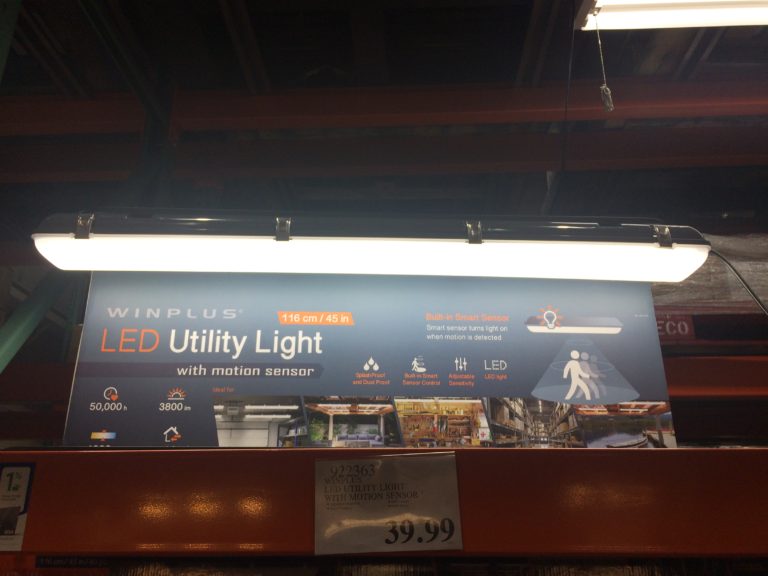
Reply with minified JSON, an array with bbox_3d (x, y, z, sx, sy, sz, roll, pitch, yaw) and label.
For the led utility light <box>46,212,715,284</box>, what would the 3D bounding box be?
[{"bbox_3d":[-0.010,-0.071,1.141,1.160,0.096,0.115,1,-20,-2],"label":"led utility light"}]

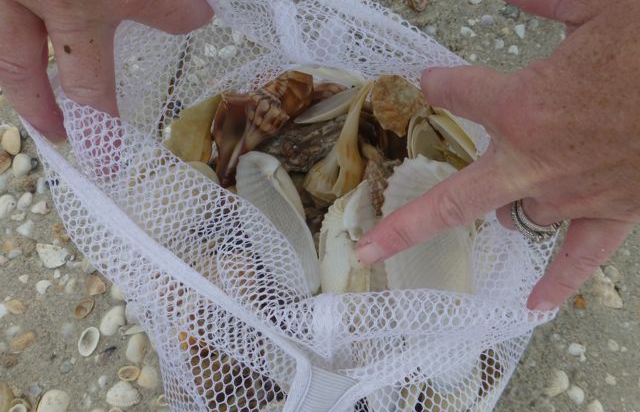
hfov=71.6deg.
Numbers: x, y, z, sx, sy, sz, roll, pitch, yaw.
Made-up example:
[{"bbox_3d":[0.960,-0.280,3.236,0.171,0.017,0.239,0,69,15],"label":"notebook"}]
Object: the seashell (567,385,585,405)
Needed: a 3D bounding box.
[{"bbox_3d":[0.214,0.158,0.372,0.013,0.006,0.014,11,63,6],"label":"seashell"}]

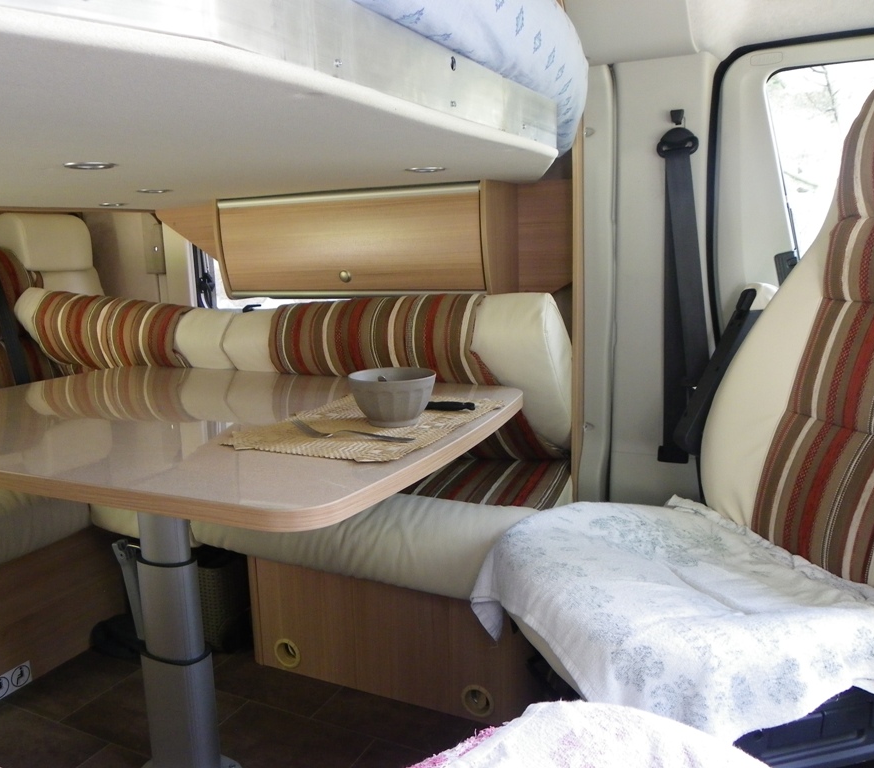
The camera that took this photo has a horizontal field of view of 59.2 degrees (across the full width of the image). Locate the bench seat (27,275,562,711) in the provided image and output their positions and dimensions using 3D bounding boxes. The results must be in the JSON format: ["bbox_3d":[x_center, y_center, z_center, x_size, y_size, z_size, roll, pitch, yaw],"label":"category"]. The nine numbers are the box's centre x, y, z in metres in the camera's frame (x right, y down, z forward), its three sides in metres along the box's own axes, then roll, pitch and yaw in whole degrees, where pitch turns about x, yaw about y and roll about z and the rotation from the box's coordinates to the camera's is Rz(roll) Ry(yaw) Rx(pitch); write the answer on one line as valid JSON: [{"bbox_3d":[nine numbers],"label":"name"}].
[{"bbox_3d":[-0.404,0.216,2.049,1.580,0.915,0.500,3,10,24],"label":"bench seat"}]

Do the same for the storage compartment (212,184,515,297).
[{"bbox_3d":[-0.180,-0.366,2.003,0.725,0.265,0.275,3,10,24],"label":"storage compartment"}]

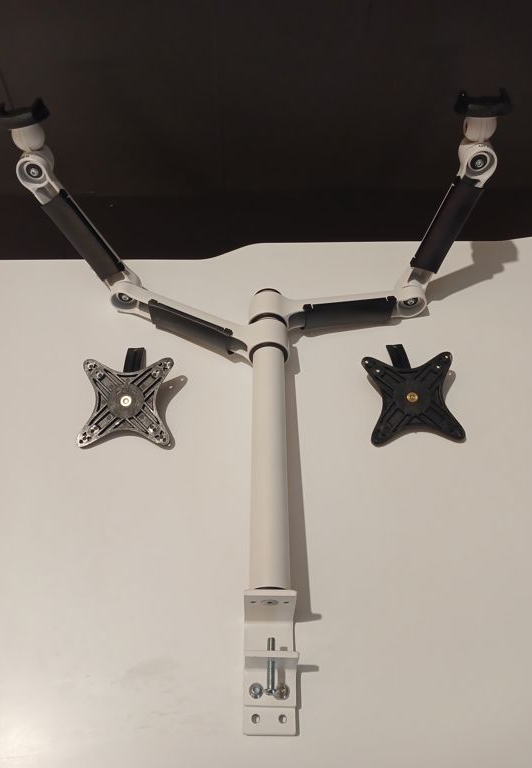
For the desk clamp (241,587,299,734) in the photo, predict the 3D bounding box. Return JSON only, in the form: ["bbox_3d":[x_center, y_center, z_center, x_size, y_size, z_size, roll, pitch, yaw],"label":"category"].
[{"bbox_3d":[0.004,0.259,0.559,0.050,0.078,0.104,0,51,0],"label":"desk clamp"}]

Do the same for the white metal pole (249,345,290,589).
[{"bbox_3d":[0.004,0.076,0.679,0.040,0.040,0.324,0,51,0],"label":"white metal pole"}]

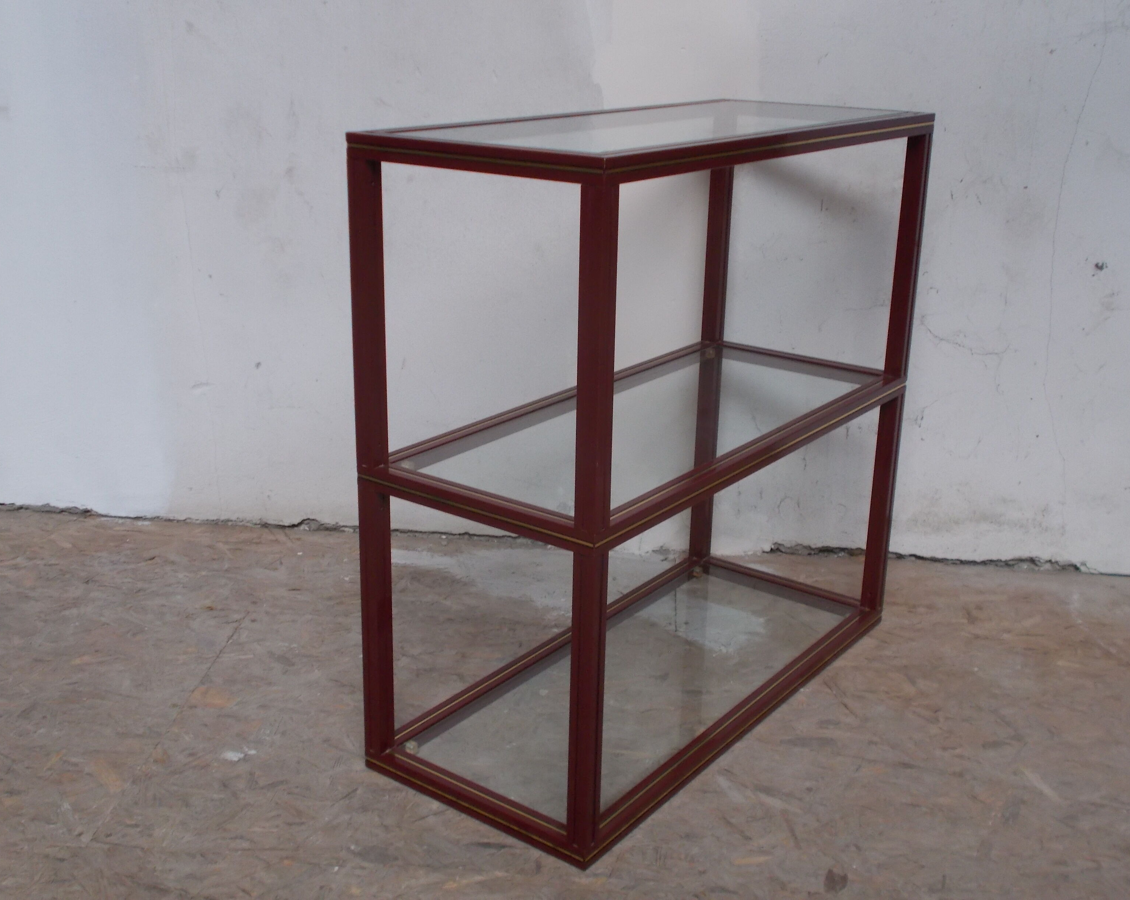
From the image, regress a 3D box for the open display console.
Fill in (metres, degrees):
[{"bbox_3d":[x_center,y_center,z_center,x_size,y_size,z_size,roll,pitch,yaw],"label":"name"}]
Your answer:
[{"bbox_3d":[0.147,-0.039,1.978,0.373,0.860,0.889,14,22,34],"label":"open display console"}]

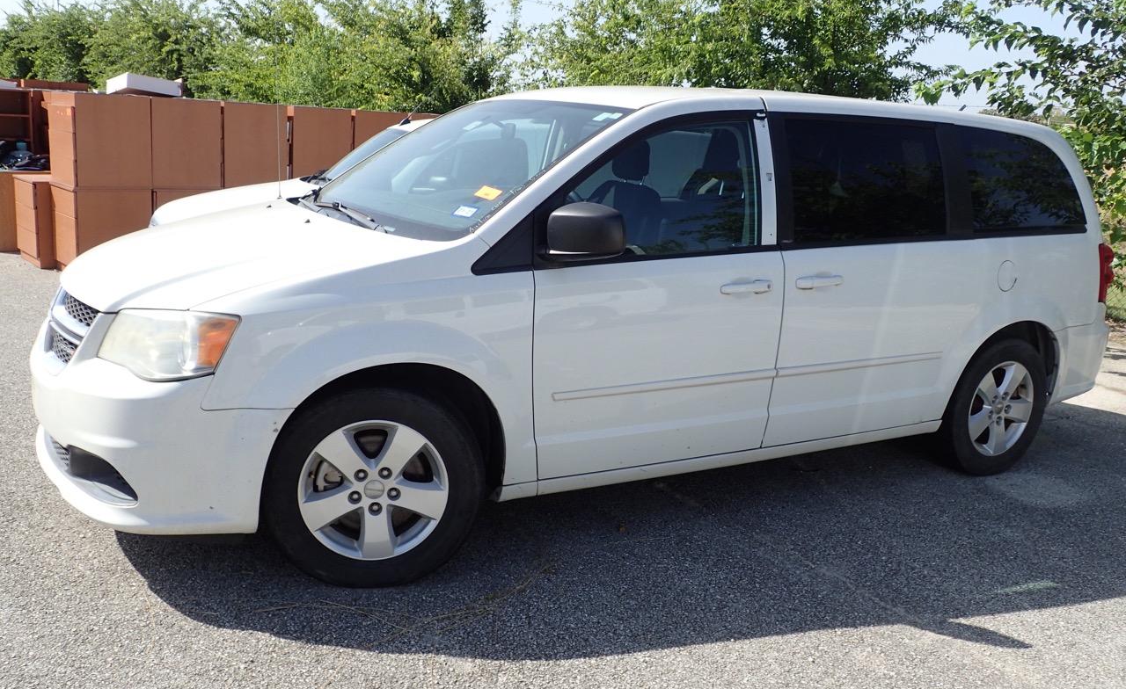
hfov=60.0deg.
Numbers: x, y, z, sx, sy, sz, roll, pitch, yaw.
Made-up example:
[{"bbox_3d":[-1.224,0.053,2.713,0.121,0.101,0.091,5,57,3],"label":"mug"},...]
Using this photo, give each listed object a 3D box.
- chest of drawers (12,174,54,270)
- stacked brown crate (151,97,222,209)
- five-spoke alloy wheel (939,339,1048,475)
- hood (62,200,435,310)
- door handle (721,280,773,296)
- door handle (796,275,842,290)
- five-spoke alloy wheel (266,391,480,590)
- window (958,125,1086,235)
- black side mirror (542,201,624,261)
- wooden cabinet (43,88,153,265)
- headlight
[{"bbox_3d":[-4.432,-1.095,8.640,0.600,0.740,0.630,-8,17,-43],"label":"chest of drawers"},{"bbox_3d":[-3.397,-1.386,8.529,0.594,1.493,0.583,-8,18,-42],"label":"stacked brown crate"},{"bbox_3d":[2.059,0.282,4.767,0.710,0.700,0.220,-3,15,-30],"label":"five-spoke alloy wheel"},{"bbox_3d":[-1.242,-0.364,3.591,1.130,0.300,1.500,-3,15,-30],"label":"hood"},{"bbox_3d":[0.683,-0.210,3.612,0.245,0.052,0.055,-3,15,-30],"label":"door handle"},{"bbox_3d":[0.999,-0.239,3.793,0.248,0.050,0.055,-3,15,-30],"label":"door handle"},{"bbox_3d":[-0.617,0.440,3.214,0.710,0.700,0.220,2,13,-10],"label":"five-spoke alloy wheel"},{"bbox_3d":[2.113,-0.744,4.482,0.870,0.480,0.070,-3,-5,-33],"label":"window"},{"bbox_3d":[0.064,-0.363,3.105,0.165,0.185,0.230,-3,15,-30],"label":"black side mirror"},{"bbox_3d":[-3.834,-1.323,8.127,0.622,1.493,0.583,-8,18,-42],"label":"wooden cabinet"},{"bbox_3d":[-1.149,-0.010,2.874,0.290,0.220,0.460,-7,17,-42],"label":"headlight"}]

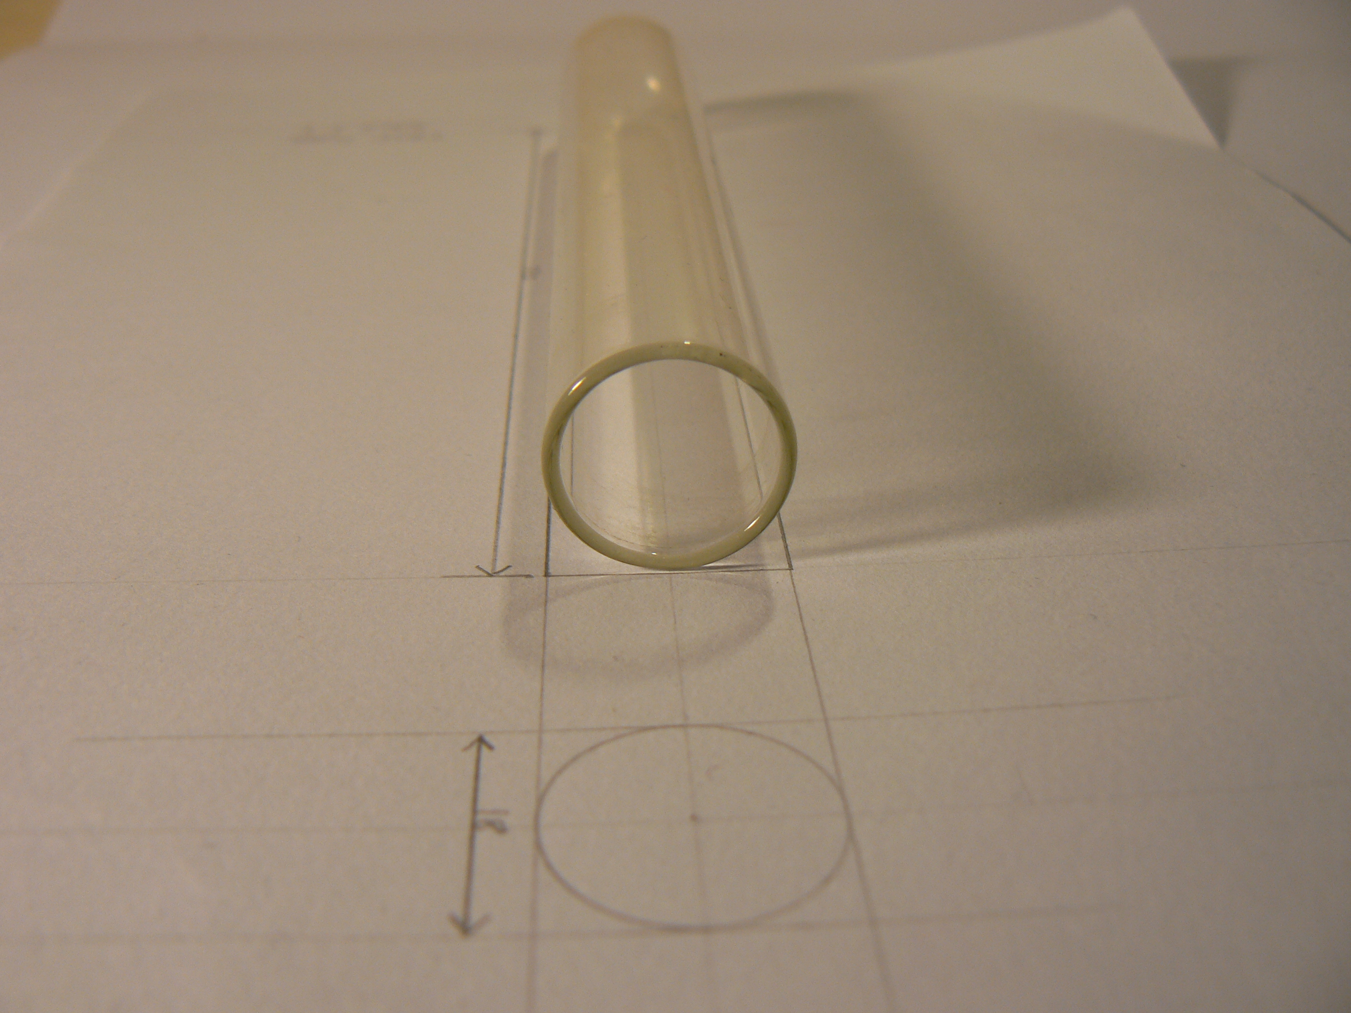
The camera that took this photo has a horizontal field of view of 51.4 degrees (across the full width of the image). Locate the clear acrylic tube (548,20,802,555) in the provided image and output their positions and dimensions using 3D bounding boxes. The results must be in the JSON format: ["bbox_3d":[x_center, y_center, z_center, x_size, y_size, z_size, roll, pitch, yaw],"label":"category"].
[{"bbox_3d":[-0.004,-0.032,0.151,0.018,0.018,0.119,-1,29,-3],"label":"clear acrylic tube"}]

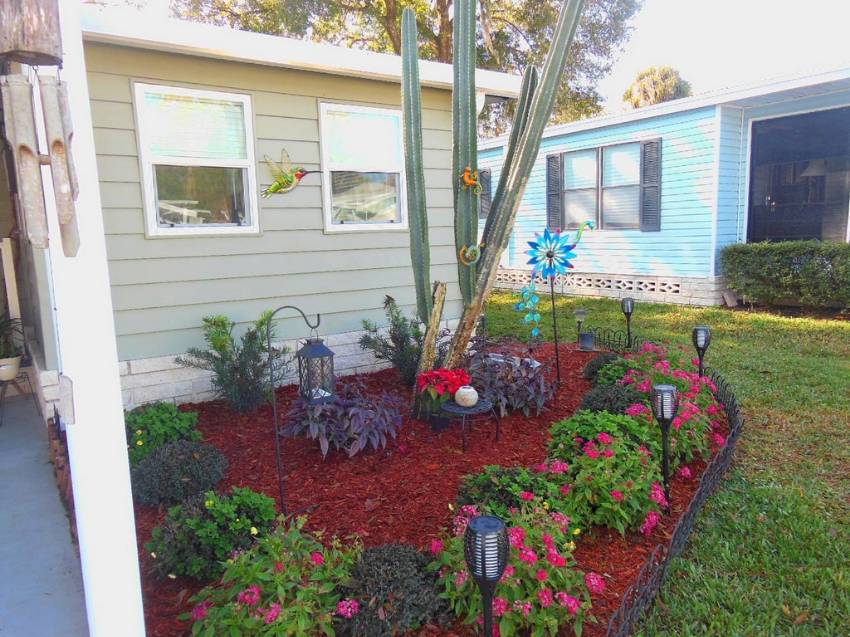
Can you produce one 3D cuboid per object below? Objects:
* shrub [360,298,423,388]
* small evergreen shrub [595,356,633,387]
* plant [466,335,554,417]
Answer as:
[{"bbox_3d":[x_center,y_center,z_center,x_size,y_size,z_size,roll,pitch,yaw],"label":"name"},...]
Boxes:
[{"bbox_3d":[-0.269,0.189,5.593,0.700,0.790,0.660,-2,8,-3],"label":"shrub"},{"bbox_3d":[1.562,0.437,5.085,0.330,0.210,0.330,1,9,17],"label":"small evergreen shrub"},{"bbox_3d":[0.657,0.425,4.716,0.680,0.470,0.640,0,8,8],"label":"plant"}]

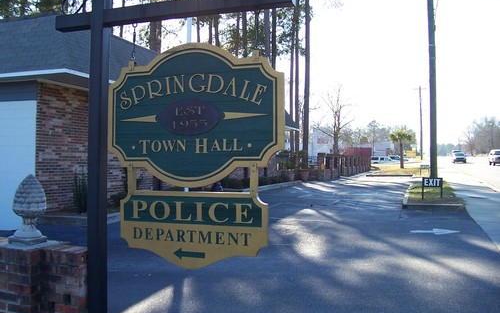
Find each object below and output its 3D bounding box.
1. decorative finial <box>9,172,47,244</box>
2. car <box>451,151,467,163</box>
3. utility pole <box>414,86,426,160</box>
[{"bbox_3d":[-1.580,0.372,3.520,0.245,0.487,0.245,1,0,27],"label":"decorative finial"},{"bbox_3d":[29.200,0.200,69.000,1.820,1.560,4.600,1,0,20],"label":"car"},{"bbox_3d":[33.200,-6.400,95.500,2.400,14.300,0.350,1,0,20],"label":"utility pole"}]

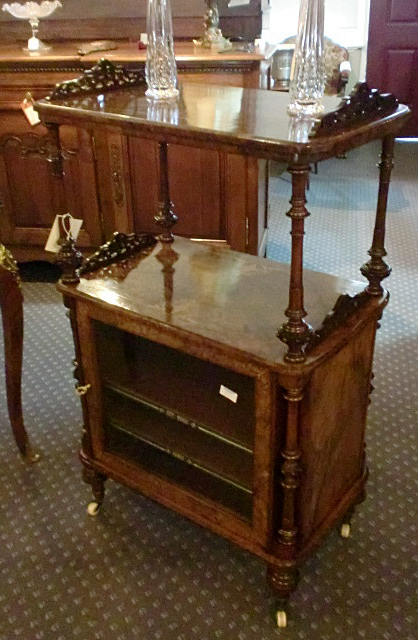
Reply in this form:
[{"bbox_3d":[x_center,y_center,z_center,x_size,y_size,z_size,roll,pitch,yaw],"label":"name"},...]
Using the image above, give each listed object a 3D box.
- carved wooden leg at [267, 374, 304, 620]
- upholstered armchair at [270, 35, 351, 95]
[{"bbox_3d":[0.156,0.388,1.272,0.066,0.641,0.066,19,34,34],"label":"carved wooden leg"},{"bbox_3d":[0.732,-1.769,5.067,0.650,0.880,0.620,1,28,4],"label":"upholstered armchair"}]

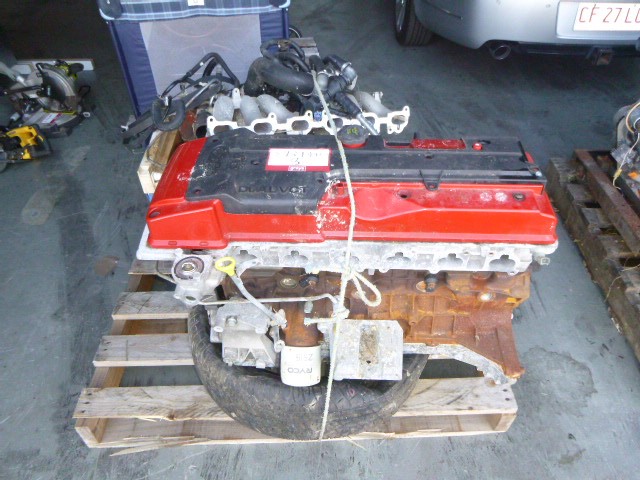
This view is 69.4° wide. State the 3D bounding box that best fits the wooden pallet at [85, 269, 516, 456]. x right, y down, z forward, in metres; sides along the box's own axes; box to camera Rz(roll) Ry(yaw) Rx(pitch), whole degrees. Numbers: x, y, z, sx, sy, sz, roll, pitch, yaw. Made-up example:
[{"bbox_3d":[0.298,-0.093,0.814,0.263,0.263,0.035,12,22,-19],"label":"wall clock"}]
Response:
[{"bbox_3d":[-0.069,0.123,1.614,1.140,0.135,1.100,-1,44,0],"label":"wooden pallet"}]

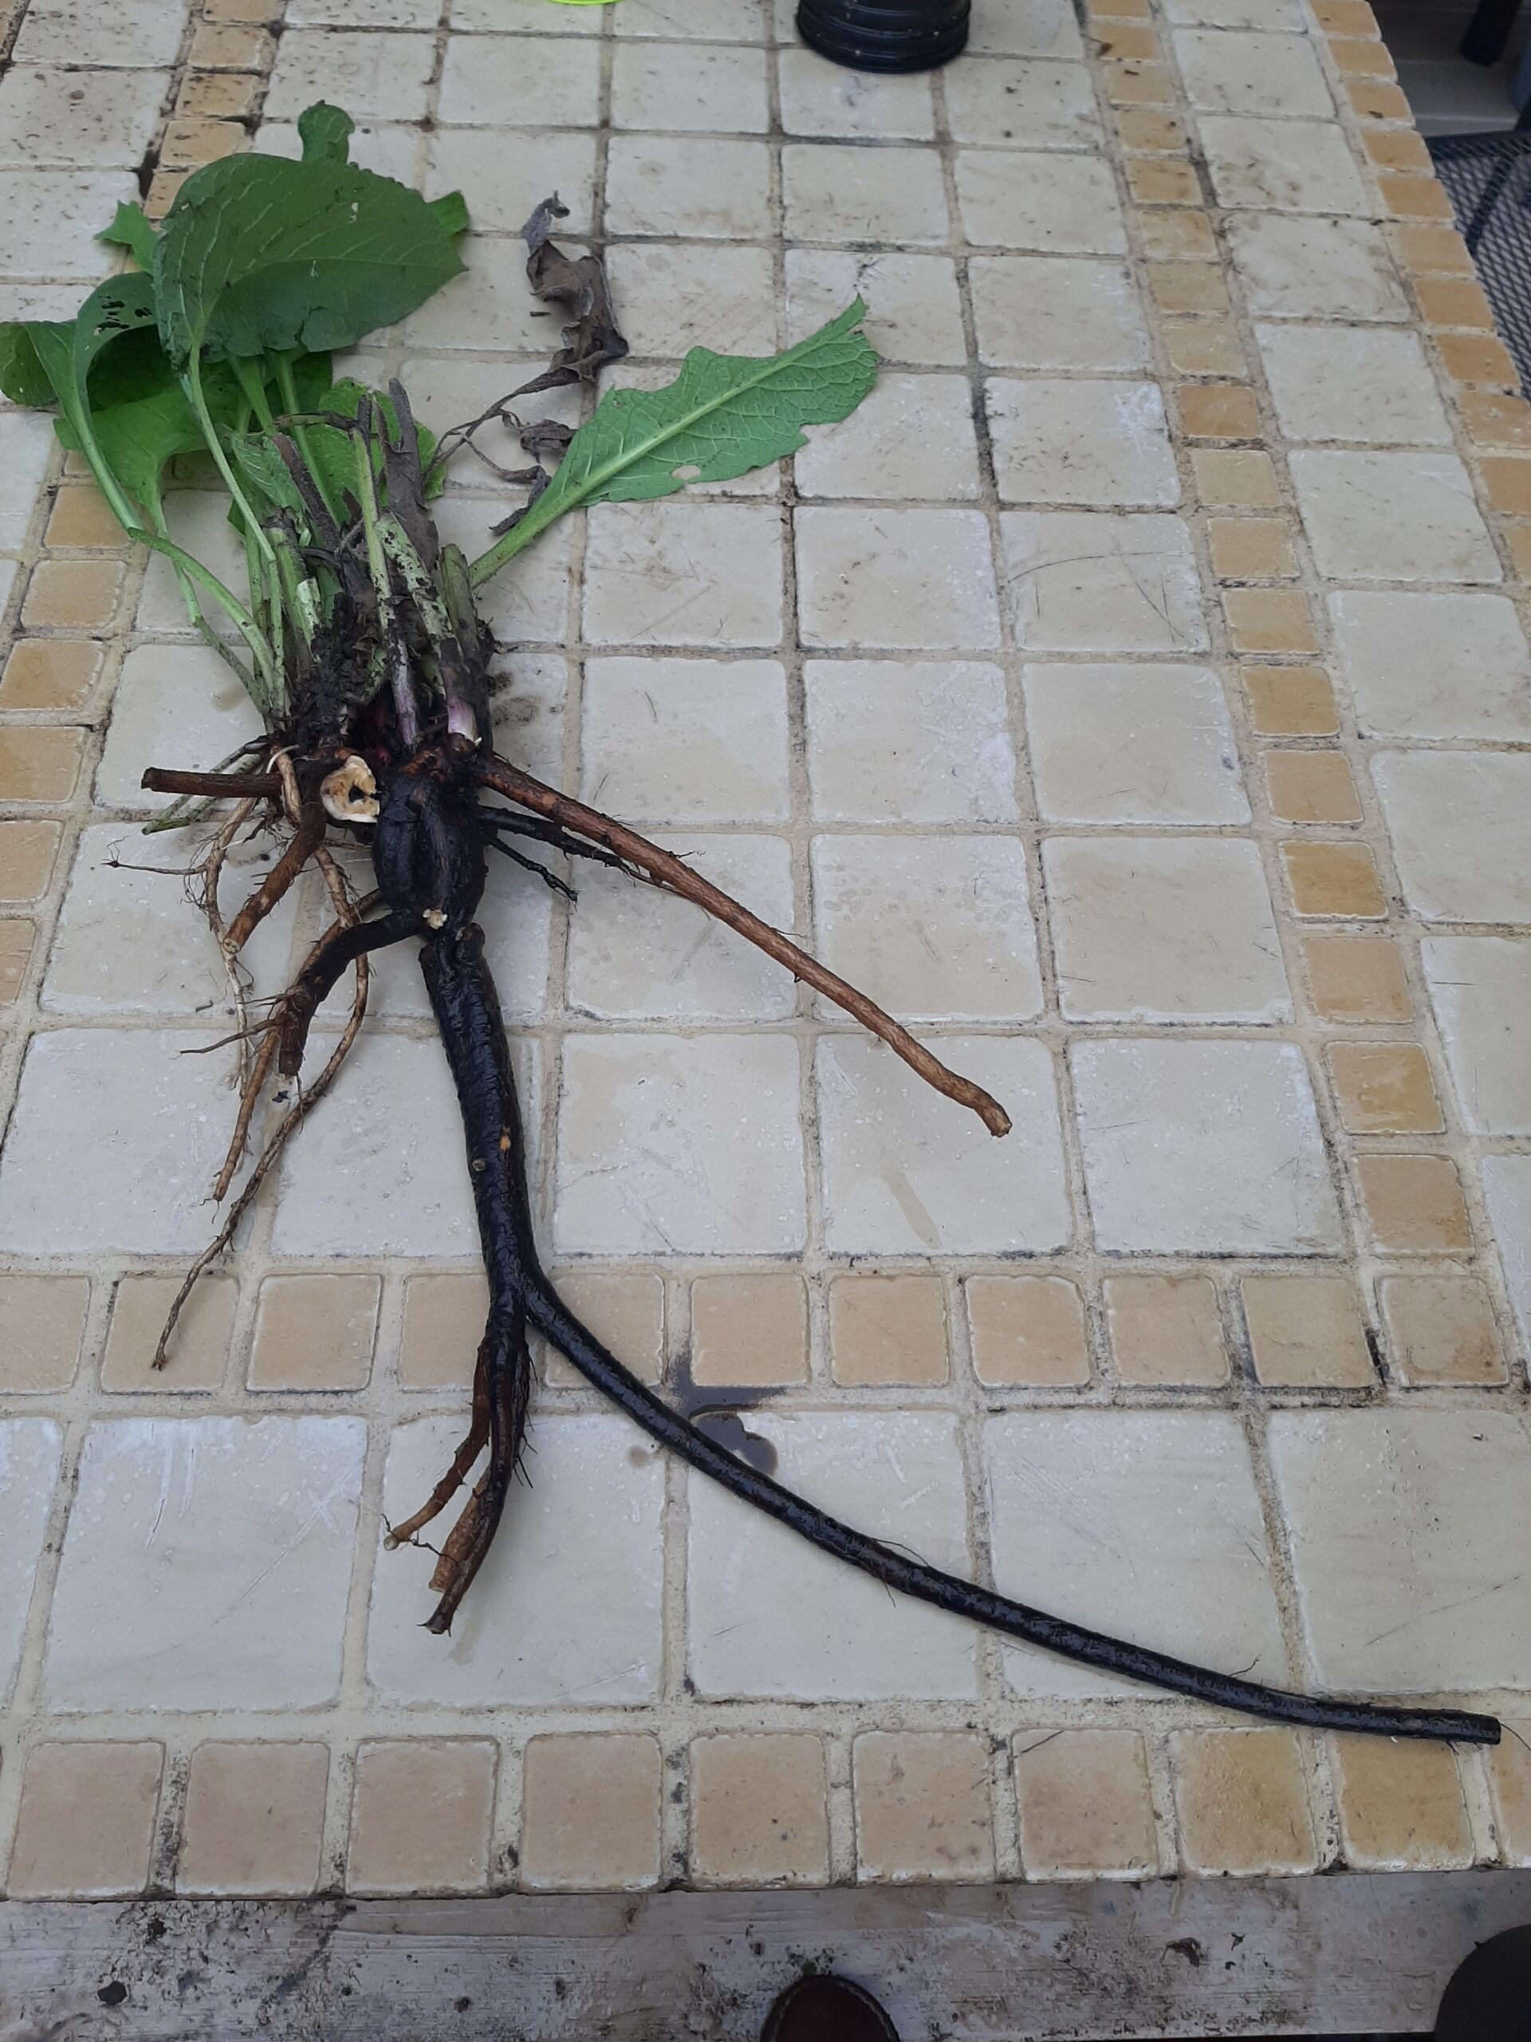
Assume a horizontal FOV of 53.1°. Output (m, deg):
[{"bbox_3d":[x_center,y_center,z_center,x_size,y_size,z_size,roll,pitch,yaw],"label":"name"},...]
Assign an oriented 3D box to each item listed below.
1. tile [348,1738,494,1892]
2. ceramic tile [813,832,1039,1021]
[{"bbox_3d":[-0.115,0.269,0.518,0.047,0.010,0.046,0,61,-2],"label":"tile"},{"bbox_3d":[0.071,-0.041,0.691,0.100,0.009,0.100,0,61,-3],"label":"ceramic tile"}]

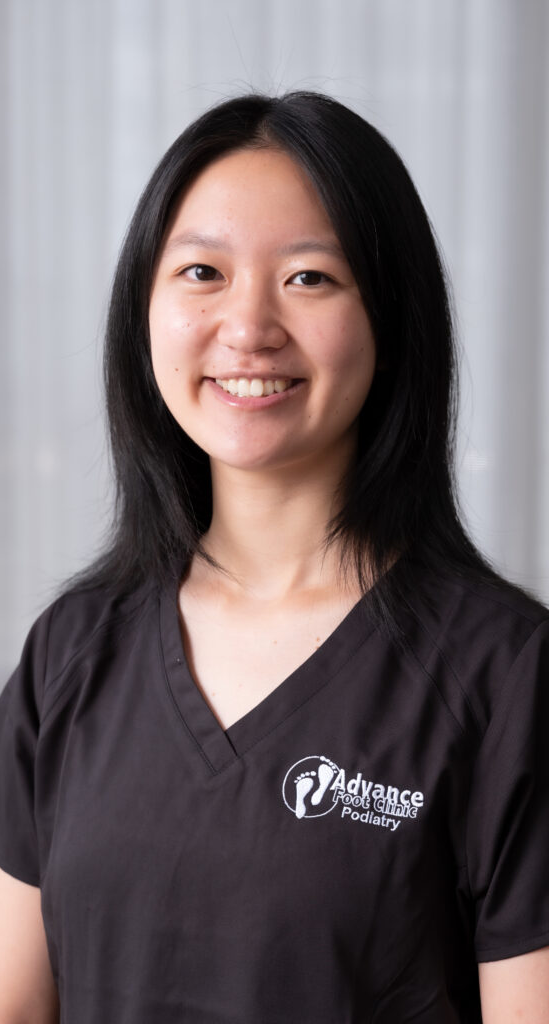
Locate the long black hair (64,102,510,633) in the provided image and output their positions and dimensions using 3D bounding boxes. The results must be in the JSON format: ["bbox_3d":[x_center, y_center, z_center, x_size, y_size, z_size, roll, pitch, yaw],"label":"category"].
[{"bbox_3d":[0.008,-0.091,1.530,0.250,0.320,0.220,2,0,12],"label":"long black hair"}]

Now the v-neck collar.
[{"bbox_3d":[-0.004,0.097,1.510,0.137,0.122,0.090,0,0,19],"label":"v-neck collar"}]

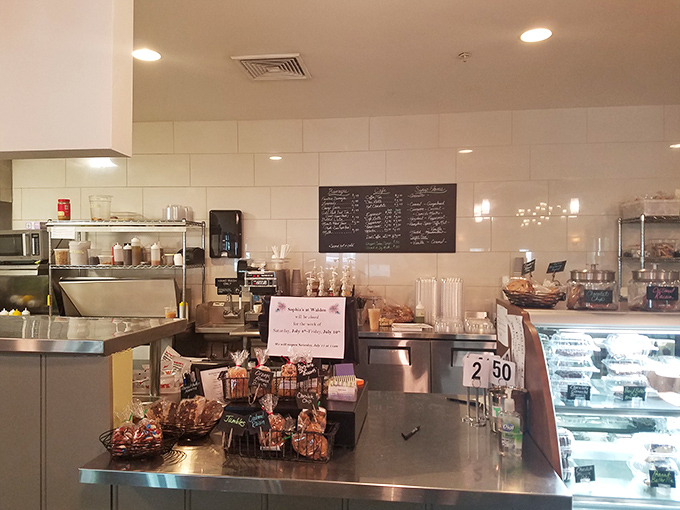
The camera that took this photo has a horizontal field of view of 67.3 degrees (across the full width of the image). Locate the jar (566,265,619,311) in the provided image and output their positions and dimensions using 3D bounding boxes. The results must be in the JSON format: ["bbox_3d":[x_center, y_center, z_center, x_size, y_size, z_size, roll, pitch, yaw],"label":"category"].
[{"bbox_3d":[0.934,0.120,1.890,0.170,0.166,0.170,0,-1,14],"label":"jar"}]

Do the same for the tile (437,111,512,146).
[{"bbox_3d":[1.182,-1.098,4.479,0.610,0.304,0.010,0,-1,7],"label":"tile"}]

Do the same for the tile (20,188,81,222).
[{"bbox_3d":[-2.756,-0.476,4.898,0.606,0.303,0.010,0,1,7],"label":"tile"}]

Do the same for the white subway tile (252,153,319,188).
[{"bbox_3d":[-0.493,-0.792,4.670,0.610,0.304,0.010,0,-1,7],"label":"white subway tile"}]

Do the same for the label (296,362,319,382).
[{"bbox_3d":[-0.114,0.410,1.790,0.076,0.058,0.005,-9,-3,9],"label":"label"}]

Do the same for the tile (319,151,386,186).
[{"bbox_3d":[0.111,-0.766,4.545,0.605,0.302,0.010,0,0,7],"label":"tile"}]

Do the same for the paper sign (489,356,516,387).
[{"bbox_3d":[0.557,0.399,1.750,0.092,0.105,0.005,0,0,37],"label":"paper sign"}]

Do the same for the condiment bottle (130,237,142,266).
[{"bbox_3d":[-1.781,-0.033,4.470,0.080,0.250,0.080,0,0,7],"label":"condiment bottle"}]

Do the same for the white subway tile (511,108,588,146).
[{"bbox_3d":[1.789,-1.094,4.362,0.606,0.303,0.010,0,1,7],"label":"white subway tile"}]

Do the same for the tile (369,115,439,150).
[{"bbox_3d":[0.570,-1.083,4.533,0.609,0.305,0.010,0,0,7],"label":"tile"}]

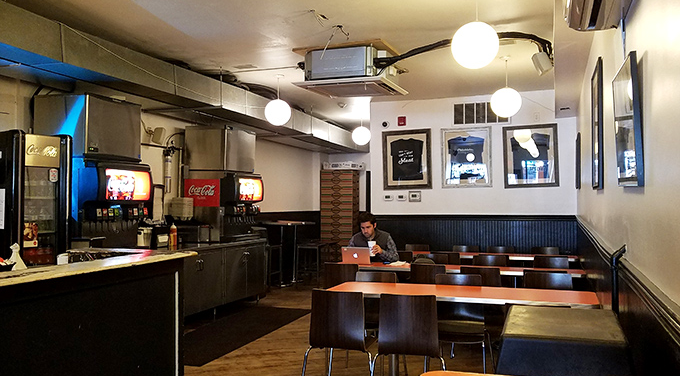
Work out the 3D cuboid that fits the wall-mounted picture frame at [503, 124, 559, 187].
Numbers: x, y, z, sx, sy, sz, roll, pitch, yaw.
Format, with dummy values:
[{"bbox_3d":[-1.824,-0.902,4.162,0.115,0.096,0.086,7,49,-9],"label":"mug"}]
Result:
[{"bbox_3d":[2.583,-0.434,6.945,0.700,0.845,0.040,-1,-2,24],"label":"wall-mounted picture frame"}]

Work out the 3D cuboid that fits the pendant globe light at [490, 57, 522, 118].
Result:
[{"bbox_3d":[1.785,-1.068,5.459,0.315,0.640,0.315,-1,-2,23],"label":"pendant globe light"}]

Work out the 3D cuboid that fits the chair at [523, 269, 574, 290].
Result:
[{"bbox_3d":[1.649,1.132,4.018,0.480,0.835,0.520,-1,-3,23],"label":"chair"}]

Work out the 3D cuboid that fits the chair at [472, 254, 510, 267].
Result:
[{"bbox_3d":[1.590,1.166,5.494,0.520,0.840,0.500,-1,-2,24],"label":"chair"}]

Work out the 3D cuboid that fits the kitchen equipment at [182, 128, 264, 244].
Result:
[{"bbox_3d":[-1.708,-0.037,7.667,0.880,1.660,0.770,-1,-2,24],"label":"kitchen equipment"}]

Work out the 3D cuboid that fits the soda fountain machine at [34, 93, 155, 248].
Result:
[{"bbox_3d":[-2.582,-0.116,5.520,0.930,1.600,0.750,-1,-2,23],"label":"soda fountain machine"}]

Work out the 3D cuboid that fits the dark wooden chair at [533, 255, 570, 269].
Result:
[{"bbox_3d":[2.085,1.122,5.018,0.510,0.820,0.500,-1,-2,23],"label":"dark wooden chair"}]

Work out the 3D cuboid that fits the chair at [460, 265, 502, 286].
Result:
[{"bbox_3d":[1.315,1.120,4.662,0.510,0.820,0.500,-1,-2,23],"label":"chair"}]

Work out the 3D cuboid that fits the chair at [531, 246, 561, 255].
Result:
[{"bbox_3d":[2.686,1.233,6.661,0.480,0.835,0.520,-1,-3,23],"label":"chair"}]

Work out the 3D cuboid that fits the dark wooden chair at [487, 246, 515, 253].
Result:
[{"bbox_3d":[2.008,1.163,6.391,0.510,0.820,0.500,-1,-2,23],"label":"dark wooden chair"}]

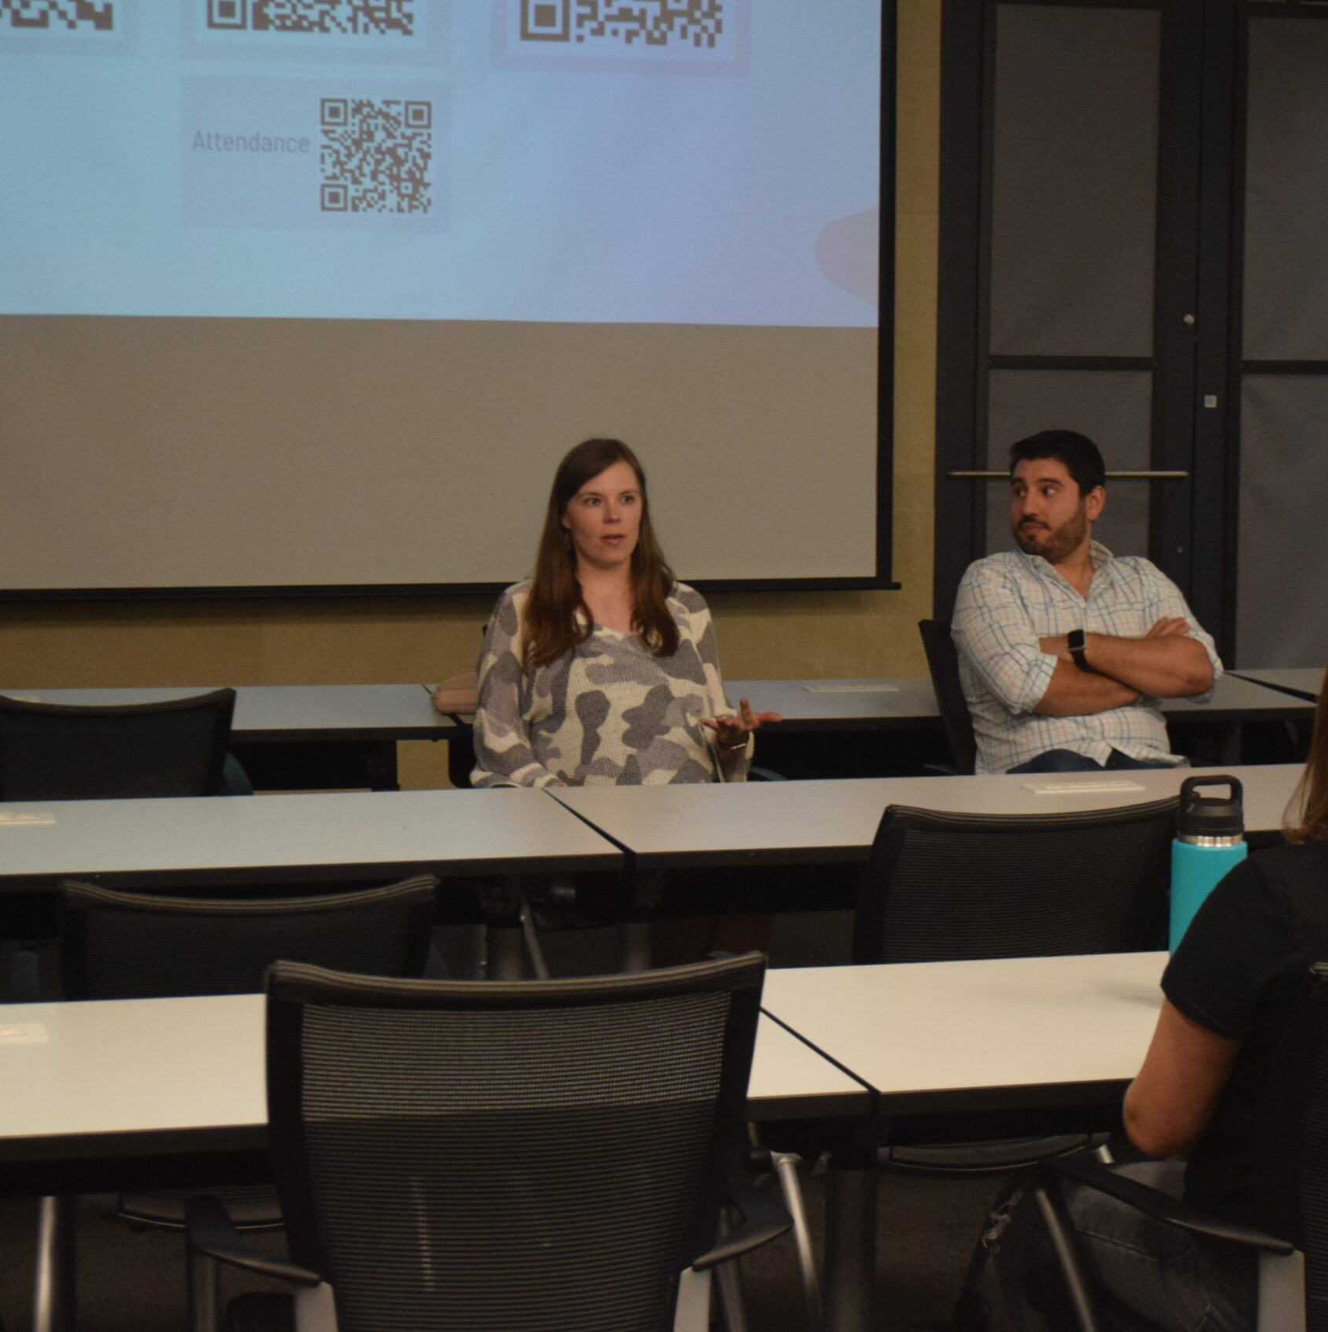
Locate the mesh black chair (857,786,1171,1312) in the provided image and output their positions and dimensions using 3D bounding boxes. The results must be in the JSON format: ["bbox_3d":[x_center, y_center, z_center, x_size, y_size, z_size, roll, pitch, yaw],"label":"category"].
[{"bbox_3d":[0.437,0.590,4.808,0.610,0.878,0.600,-2,7,-17],"label":"mesh black chair"}]

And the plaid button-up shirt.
[{"bbox_3d":[0.776,0.010,6.100,0.490,0.500,0.360,-1,7,-12],"label":"plaid button-up shirt"}]

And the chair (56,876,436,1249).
[{"bbox_3d":[-0.550,0.647,4.461,0.610,0.825,0.600,0,6,-7],"label":"chair"}]

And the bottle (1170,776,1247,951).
[{"bbox_3d":[0.625,0.263,3.820,0.088,0.272,0.088,0,6,0],"label":"bottle"}]

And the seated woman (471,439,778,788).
[{"bbox_3d":[-0.073,0.249,5.956,0.560,1.290,0.740,-1,7,-15],"label":"seated woman"}]

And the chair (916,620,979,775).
[{"bbox_3d":[0.780,0.403,6.226,0.610,0.937,0.600,-2,7,-18],"label":"chair"}]

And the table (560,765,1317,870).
[{"bbox_3d":[0.738,0.586,5.522,1.781,0.730,0.642,-1,7,-14],"label":"table"}]

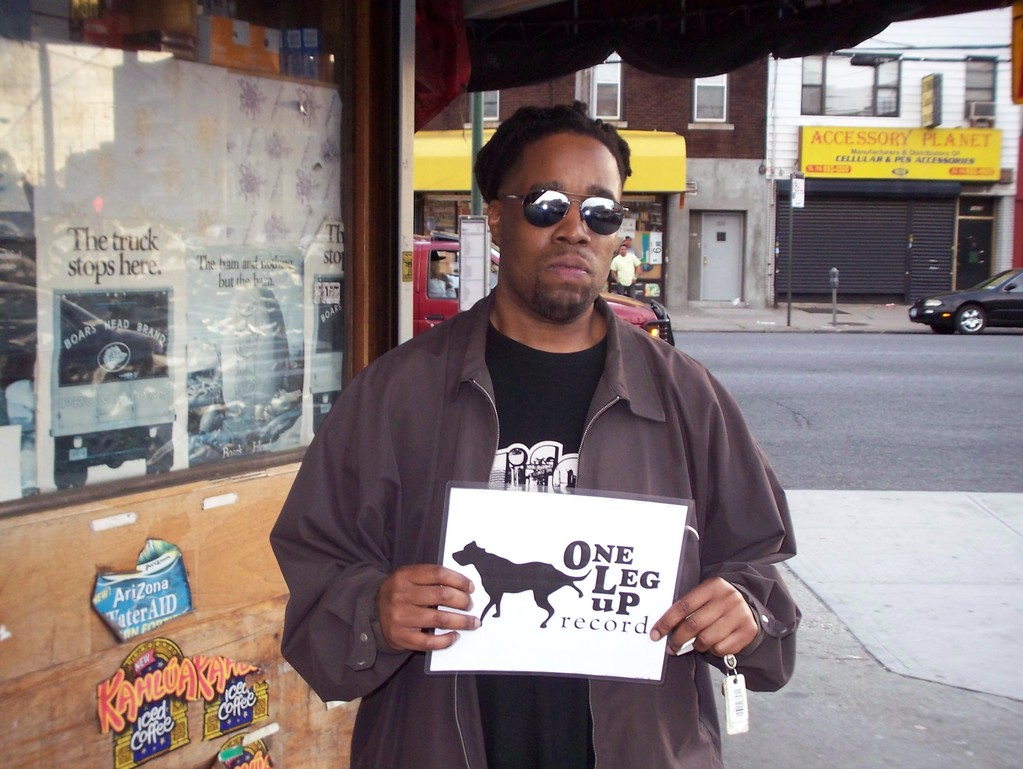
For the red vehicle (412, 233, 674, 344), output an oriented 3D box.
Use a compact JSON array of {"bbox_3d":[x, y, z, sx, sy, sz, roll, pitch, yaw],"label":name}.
[{"bbox_3d":[-0.890,-0.550,13.367,4.650,1.760,1.800,0,6,-3],"label":"red vehicle"}]

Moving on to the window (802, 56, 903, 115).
[{"bbox_3d":[7.875,-6.947,32.338,2.342,1.415,0.150,0,6,-4],"label":"window"}]

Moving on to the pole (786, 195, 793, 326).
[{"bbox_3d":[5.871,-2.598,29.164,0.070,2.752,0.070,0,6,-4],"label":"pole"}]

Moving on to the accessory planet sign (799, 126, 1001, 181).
[{"bbox_3d":[9.037,-5.356,32.341,4.692,1.200,0.380,0,6,-4],"label":"accessory planet sign"}]

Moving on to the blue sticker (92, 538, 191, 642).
[{"bbox_3d":[-0.687,0.380,2.605,0.005,0.180,0.254,4,7,31],"label":"blue sticker"}]

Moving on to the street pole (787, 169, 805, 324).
[{"bbox_3d":[5.993,-2.814,29.151,0.340,3.187,0.080,0,6,-4],"label":"street pole"}]

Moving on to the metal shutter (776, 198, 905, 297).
[{"bbox_3d":[7.753,-3.244,32.675,3.181,2.311,0.100,0,6,-4],"label":"metal shutter"}]

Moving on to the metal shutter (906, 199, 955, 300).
[{"bbox_3d":[9.913,-3.188,32.831,1.086,2.393,0.100,0,6,-4],"label":"metal shutter"}]

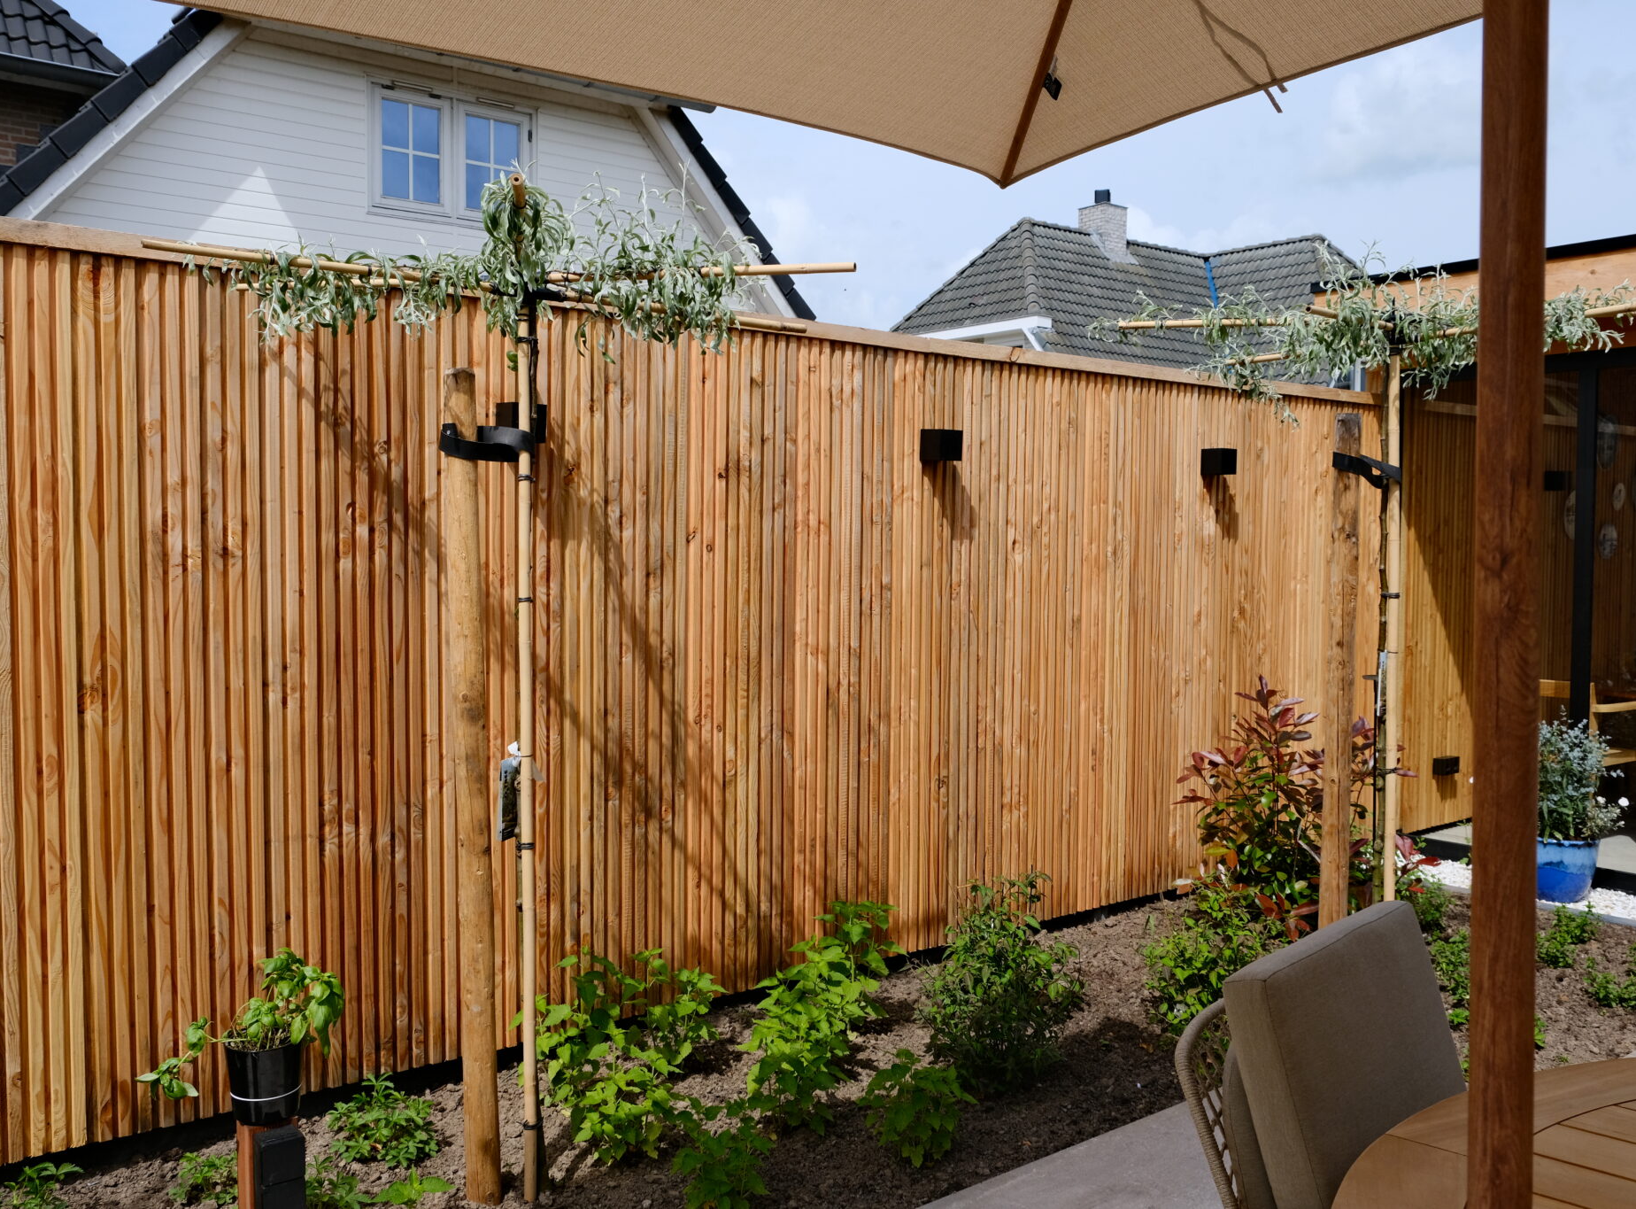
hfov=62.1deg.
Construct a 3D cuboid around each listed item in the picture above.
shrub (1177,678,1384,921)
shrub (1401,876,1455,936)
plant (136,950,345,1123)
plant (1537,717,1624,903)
[{"bbox_3d":[1.695,0.752,4.972,0.760,0.949,0.720,-2,4,-37],"label":"shrub"},{"bbox_3d":[2.167,1.047,4.835,0.200,0.195,0.190,2,3,22],"label":"shrub"},{"bbox_3d":[-0.919,0.692,2.170,0.290,0.260,0.190,0,3,-17],"label":"plant"},{"bbox_3d":[3.083,0.821,5.599,0.460,0.771,0.440,-2,4,-37],"label":"plant"}]

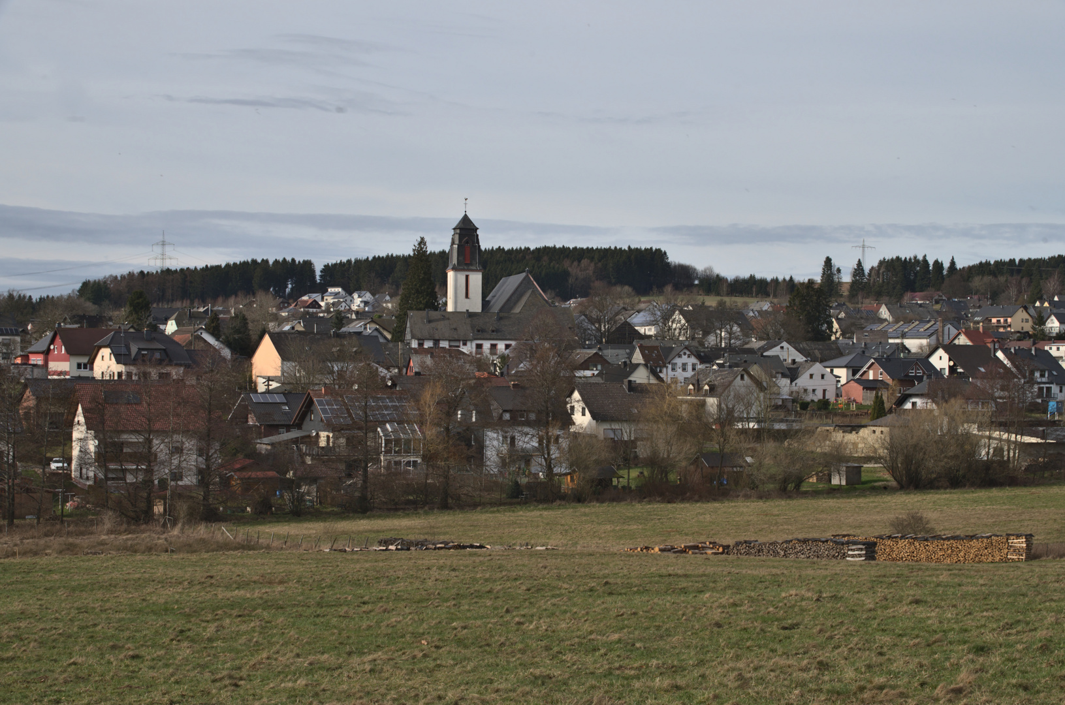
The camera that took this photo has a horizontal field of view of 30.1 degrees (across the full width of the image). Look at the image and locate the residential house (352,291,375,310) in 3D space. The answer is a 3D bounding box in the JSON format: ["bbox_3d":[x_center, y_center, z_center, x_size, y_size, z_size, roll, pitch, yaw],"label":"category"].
[{"bbox_3d":[-82.840,-25.180,970.000,8.500,9.580,9.500,0,0,-43],"label":"residential house"}]

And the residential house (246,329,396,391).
[{"bbox_3d":[-34.550,1.520,328.000,21.500,9.790,9.500,0,0,-36],"label":"residential house"}]

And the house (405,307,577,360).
[{"bbox_3d":[-7.450,-2.230,365.000,31.000,11.660,12.000,0,0,-9],"label":"house"}]

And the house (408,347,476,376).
[{"bbox_3d":[-14.950,3.380,322.000,10.500,7.450,8.500,0,0,-17],"label":"house"}]

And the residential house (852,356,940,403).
[{"bbox_3d":[63.430,4.860,345.000,13.000,7.830,9.300,0,0,-36],"label":"residential house"}]

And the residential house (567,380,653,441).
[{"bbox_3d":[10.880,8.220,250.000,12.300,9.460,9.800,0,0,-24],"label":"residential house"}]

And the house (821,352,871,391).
[{"bbox_3d":[63.840,4.320,388.000,10.800,8.810,10.800,0,0,-17],"label":"house"}]

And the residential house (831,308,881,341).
[{"bbox_3d":[80.290,-6.640,490.000,11.000,8.550,9.500,0,0,-25],"label":"residential house"}]

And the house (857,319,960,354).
[{"bbox_3d":[86.620,-2.390,455.000,11.500,9.950,21.500,0,0,-40],"label":"house"}]

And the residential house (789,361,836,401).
[{"bbox_3d":[51.290,5.680,378.000,9.300,7.870,10.500,0,0,-24],"label":"residential house"}]

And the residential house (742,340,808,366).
[{"bbox_3d":[52.060,1.820,428.000,10.800,8.640,12.000,0,0,-23],"label":"residential house"}]

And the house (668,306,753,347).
[{"bbox_3d":[40.530,-5.150,445.000,15.500,9.730,11.000,0,0,-20],"label":"house"}]

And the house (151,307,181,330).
[{"bbox_3d":[-101.460,-8.500,550.000,10.000,7.980,9.000,0,0,0],"label":"house"}]

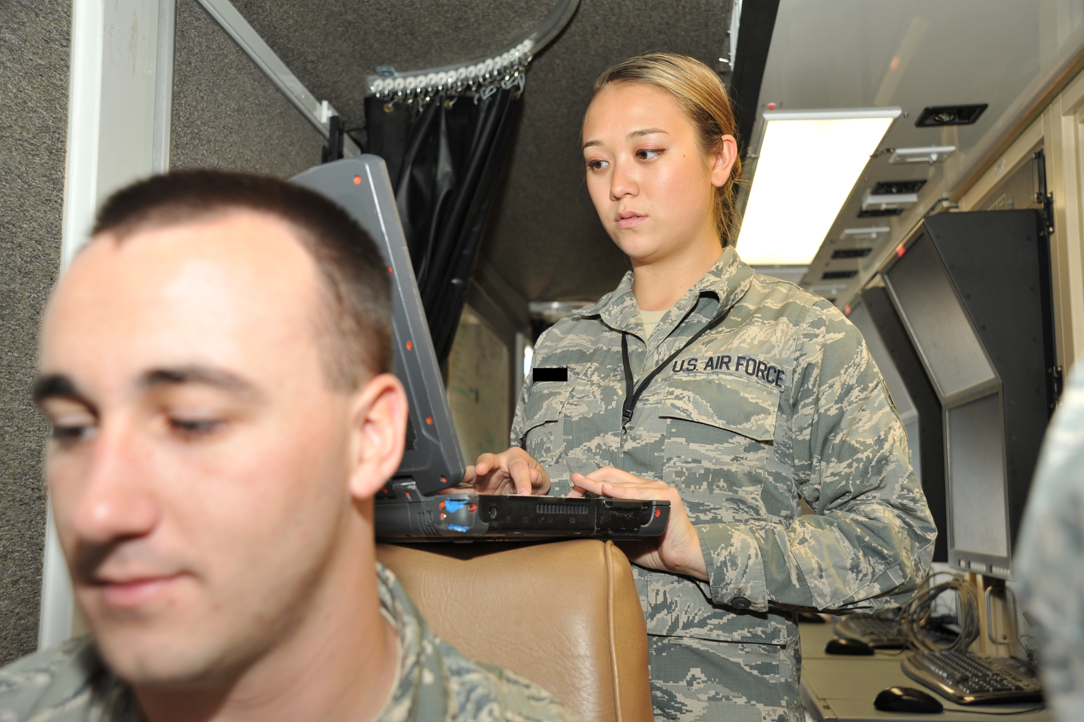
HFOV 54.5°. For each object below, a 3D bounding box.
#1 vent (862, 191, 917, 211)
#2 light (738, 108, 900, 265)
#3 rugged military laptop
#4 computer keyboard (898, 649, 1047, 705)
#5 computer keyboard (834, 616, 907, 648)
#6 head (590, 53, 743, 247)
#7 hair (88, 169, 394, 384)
[{"bbox_3d":[0.873,-0.393,2.636,0.125,0.025,0.085,-1,-7,7],"label":"vent"},{"bbox_3d":[0.628,-0.396,2.621,0.250,0.035,1.310,-1,-7,7],"label":"light"},{"bbox_3d":[-0.122,0.020,1.018,0.315,0.291,0.395,-6,-9,41],"label":"rugged military laptop"},{"bbox_3d":[0.873,0.626,2.117,0.230,0.035,0.485,0,-7,2],"label":"computer keyboard"},{"bbox_3d":[0.933,0.713,2.803,0.230,0.035,0.485,0,-7,0],"label":"computer keyboard"},{"bbox_3d":[0.143,-0.239,1.180,0.160,0.215,0.205,-7,-2,43],"label":"head"},{"bbox_3d":[-0.155,-0.029,0.550,0.160,0.150,0.190,-3,0,23],"label":"hair"}]

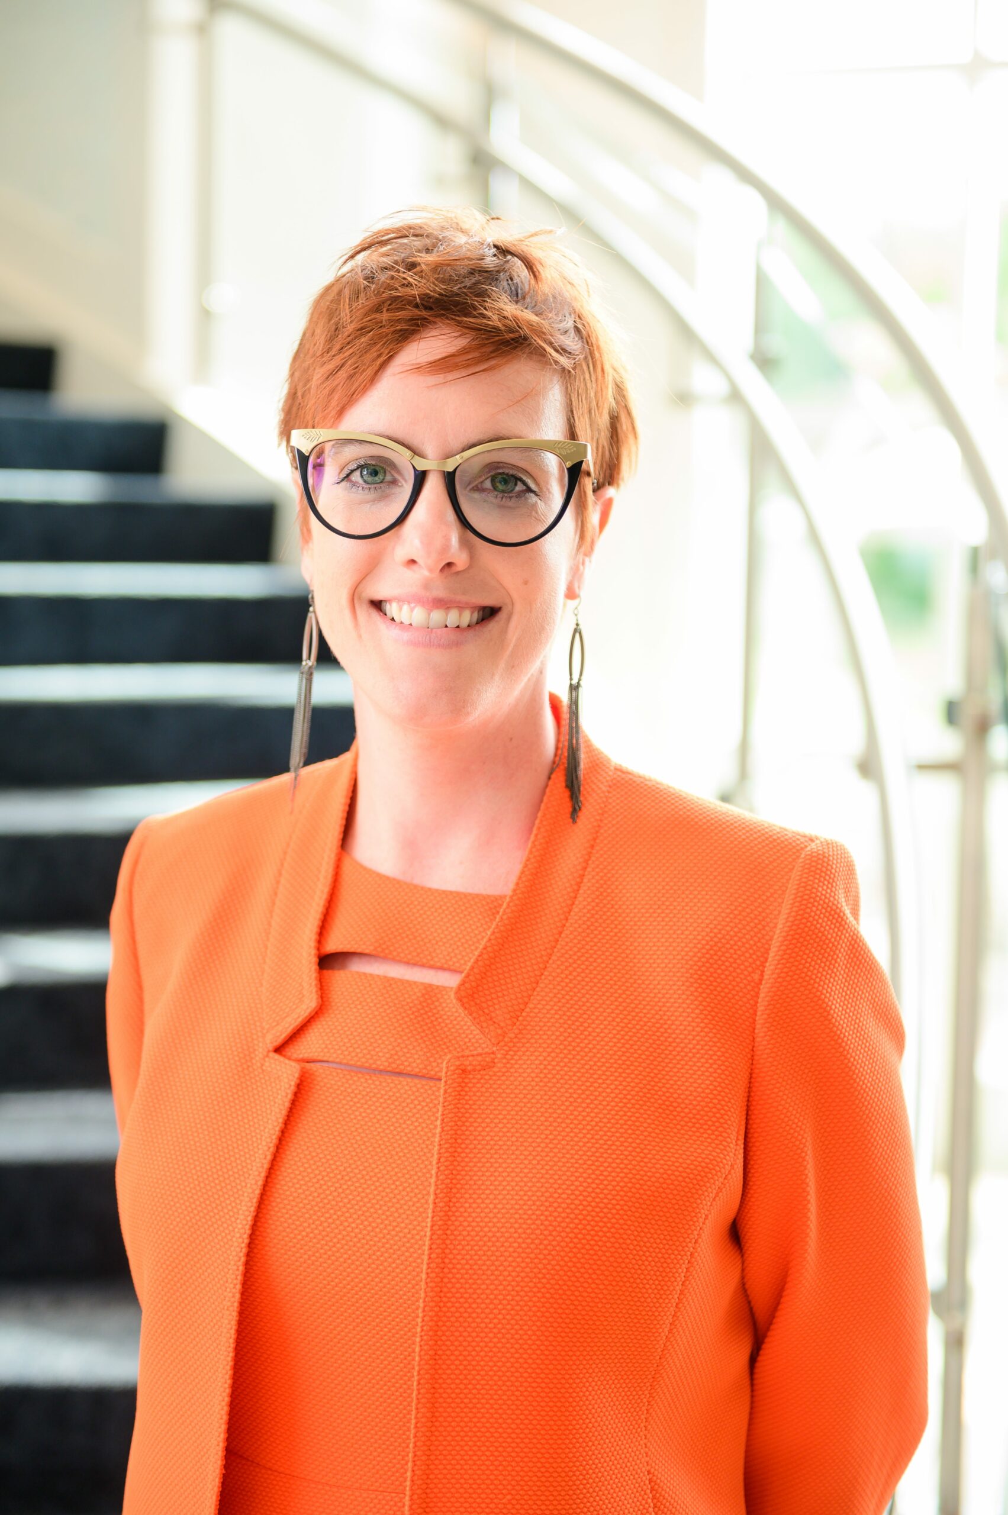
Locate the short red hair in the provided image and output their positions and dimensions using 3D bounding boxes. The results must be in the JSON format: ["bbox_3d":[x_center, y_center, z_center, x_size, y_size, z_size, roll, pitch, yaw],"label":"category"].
[{"bbox_3d":[-0.022,-0.186,1.262,0.178,0.178,0.205,4,4,5],"label":"short red hair"}]

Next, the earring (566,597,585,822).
[{"bbox_3d":[0.035,-0.024,1.245,0.009,0.112,0.008,1,5,6],"label":"earring"}]

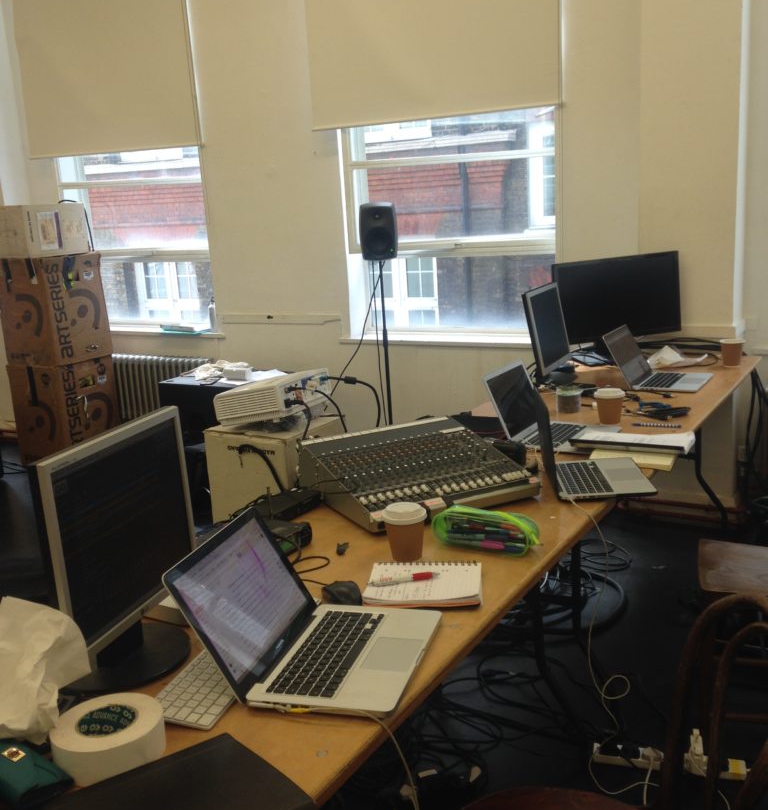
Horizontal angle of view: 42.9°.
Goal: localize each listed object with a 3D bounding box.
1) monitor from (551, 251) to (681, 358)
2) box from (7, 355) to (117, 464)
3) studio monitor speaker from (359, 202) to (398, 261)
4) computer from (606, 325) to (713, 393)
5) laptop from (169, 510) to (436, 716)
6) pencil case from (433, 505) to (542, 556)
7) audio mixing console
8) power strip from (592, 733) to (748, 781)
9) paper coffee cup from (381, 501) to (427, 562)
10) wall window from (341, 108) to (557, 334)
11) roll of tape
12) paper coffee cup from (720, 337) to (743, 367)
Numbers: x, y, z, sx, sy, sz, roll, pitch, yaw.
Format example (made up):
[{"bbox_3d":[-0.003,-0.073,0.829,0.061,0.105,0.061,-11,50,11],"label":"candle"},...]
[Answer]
[{"bbox_3d":[0.943,-0.387,3.945,0.550,0.415,0.210,-6,13,-13],"label":"monitor"},{"bbox_3d":[-1.852,0.029,5.705,0.410,0.595,0.415,5,15,32],"label":"box"},{"bbox_3d":[-0.021,-0.712,4.020,0.153,0.230,0.145,0,13,12],"label":"studio monitor speaker"},{"bbox_3d":[0.994,-0.168,3.522,0.334,0.201,0.316,4,15,29],"label":"computer"},{"bbox_3d":[-0.113,0.312,1.553,0.347,0.203,0.325,0,13,16],"label":"laptop"},{"bbox_3d":[0.211,0.258,2.018,0.210,0.065,0.070,4,15,31],"label":"pencil case"},{"bbox_3d":[0.078,0.151,2.406,0.437,0.120,0.447,-9,14,-23],"label":"audio mixing console"},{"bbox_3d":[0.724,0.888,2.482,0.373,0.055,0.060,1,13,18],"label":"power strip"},{"bbox_3d":[0.044,0.258,1.963,0.089,0.103,0.089,-3,12,1],"label":"paper coffee cup"},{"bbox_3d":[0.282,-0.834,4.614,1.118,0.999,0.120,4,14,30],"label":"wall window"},{"bbox_3d":[-0.369,0.448,1.316,0.144,0.051,0.144,-3,13,0],"label":"roll of tape"},{"bbox_3d":[1.335,-0.196,3.737,0.088,0.095,0.088,4,14,30],"label":"paper coffee cup"}]

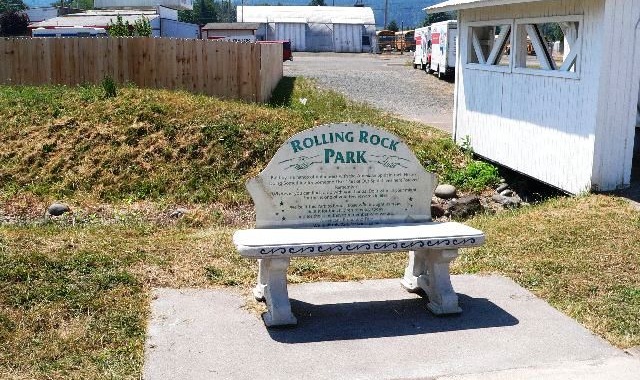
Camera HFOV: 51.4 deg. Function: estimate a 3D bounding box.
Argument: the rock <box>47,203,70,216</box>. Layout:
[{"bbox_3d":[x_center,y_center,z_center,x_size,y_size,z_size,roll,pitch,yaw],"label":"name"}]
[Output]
[{"bbox_3d":[-2.412,0.164,6.126,0.200,0.115,0.150,-4,13,-22],"label":"rock"}]

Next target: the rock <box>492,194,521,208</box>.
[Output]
[{"bbox_3d":[1.870,0.103,6.656,0.290,0.110,0.200,4,13,16],"label":"rock"}]

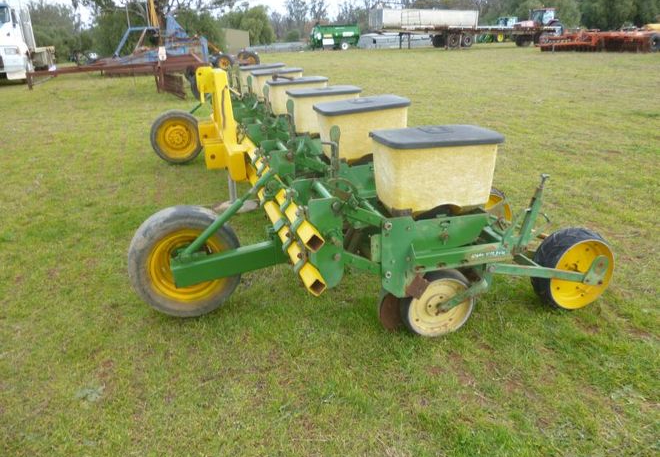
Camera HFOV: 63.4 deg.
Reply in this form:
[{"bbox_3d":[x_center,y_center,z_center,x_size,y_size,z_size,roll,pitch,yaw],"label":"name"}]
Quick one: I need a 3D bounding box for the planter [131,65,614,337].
[{"bbox_3d":[-0.375,-0.882,5.103,2.720,1.300,5.600,-6,21,-15],"label":"planter"}]

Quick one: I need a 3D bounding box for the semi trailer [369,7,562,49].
[{"bbox_3d":[10.581,-15.739,42.158,14.600,2.850,2.500,-4,21,-11],"label":"semi trailer"}]

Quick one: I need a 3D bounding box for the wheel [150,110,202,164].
[{"bbox_3d":[-1.930,-1.148,6.735,0.650,0.650,0.190,-6,21,-15],"label":"wheel"}]

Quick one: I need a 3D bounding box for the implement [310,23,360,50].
[{"bbox_3d":[0.420,-15.360,42.835,3.500,1.950,2.000,-7,22,-17],"label":"implement"}]

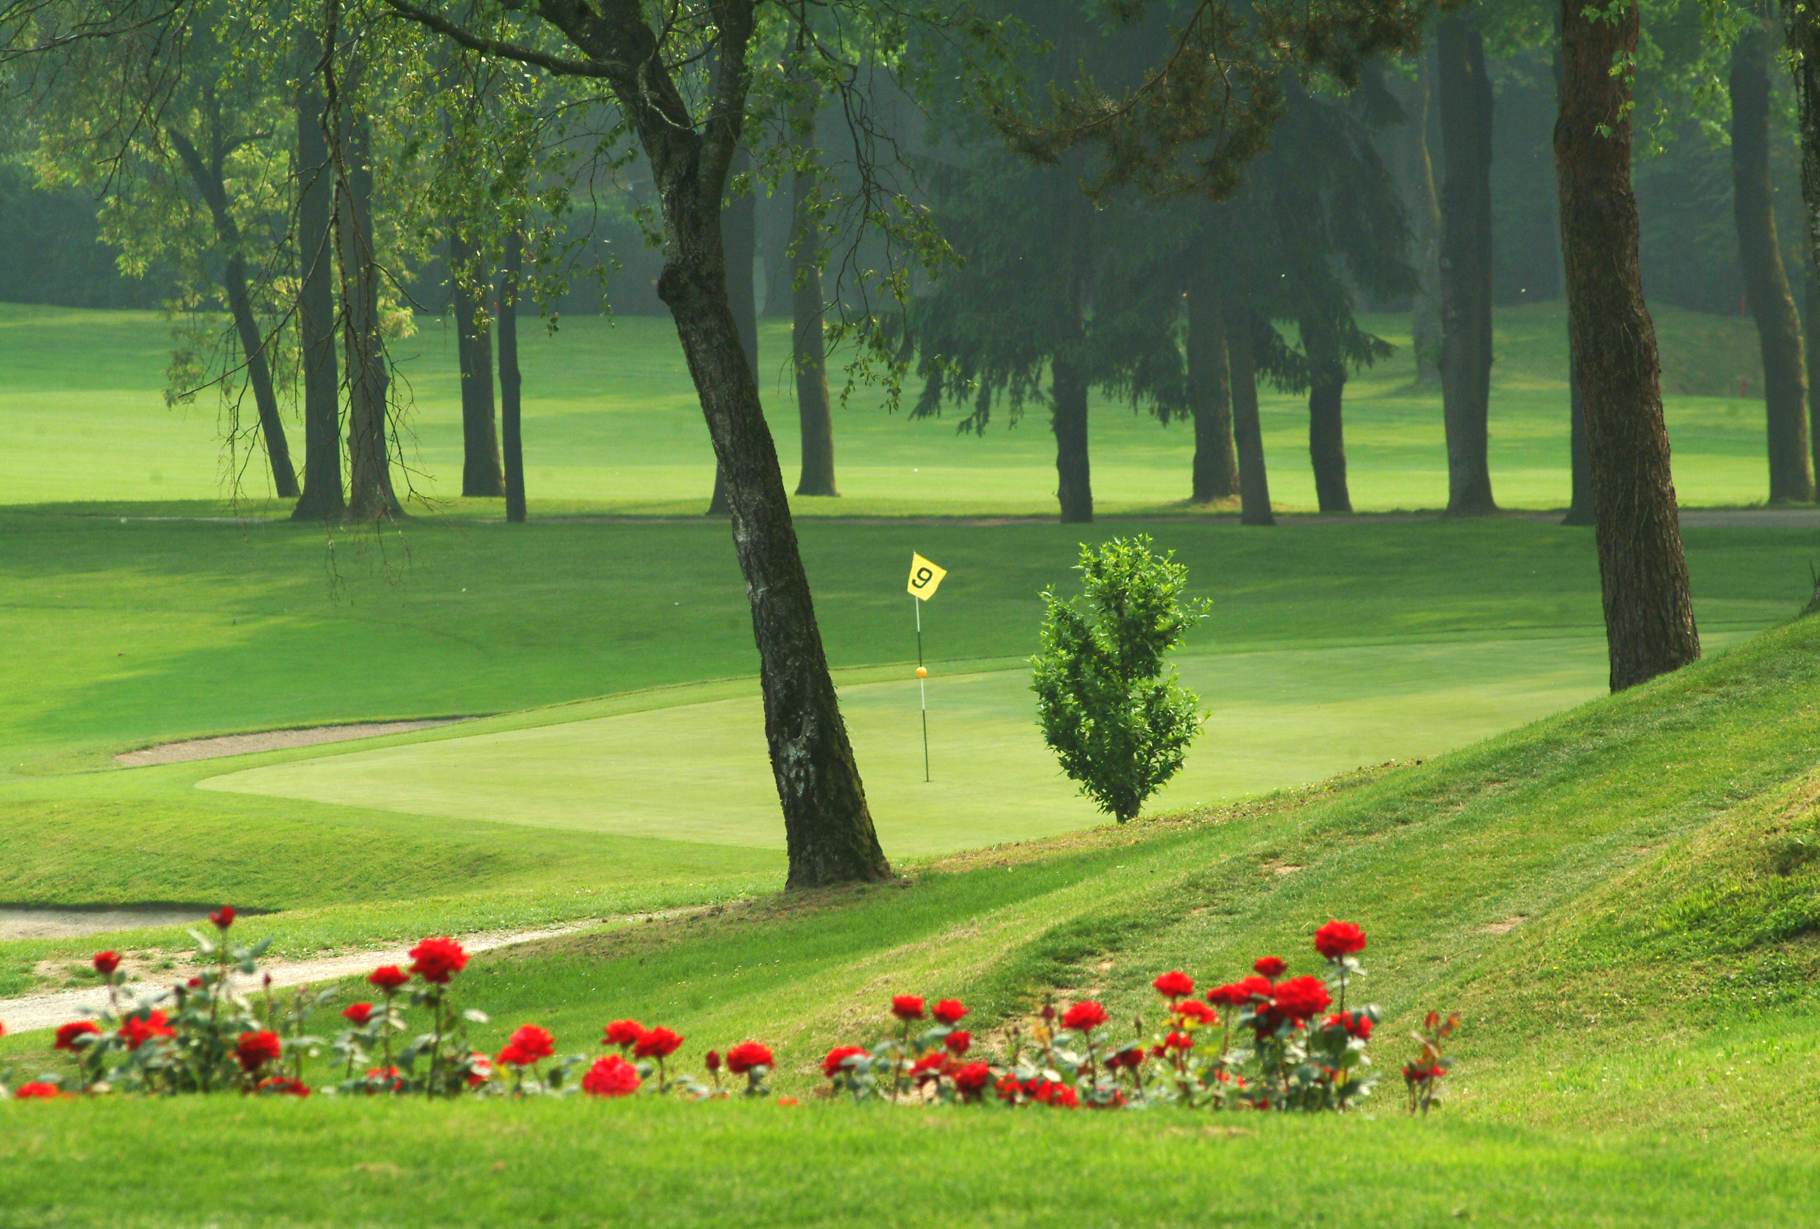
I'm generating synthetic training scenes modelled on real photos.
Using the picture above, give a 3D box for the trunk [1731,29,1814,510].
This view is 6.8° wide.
[{"bbox_3d":[13.771,-5.561,245.000,1.300,7.600,0.900,0,2,0],"label":"trunk"}]

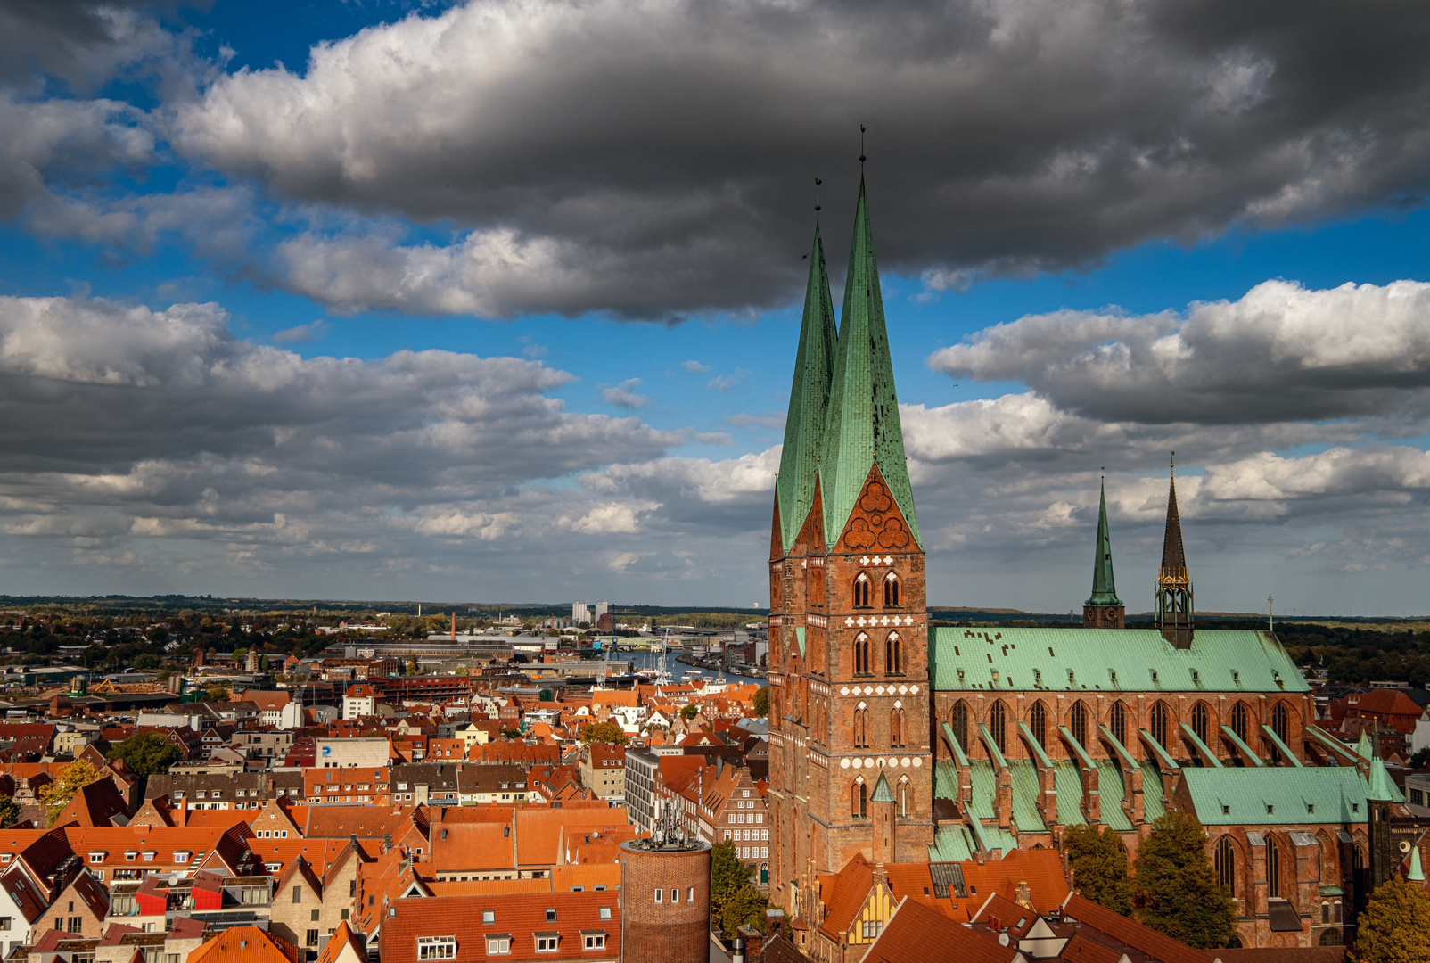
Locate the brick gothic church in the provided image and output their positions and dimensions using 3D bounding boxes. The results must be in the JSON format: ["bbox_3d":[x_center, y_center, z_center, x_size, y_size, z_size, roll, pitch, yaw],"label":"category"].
[{"bbox_3d":[65.986,12.576,249.772,103.000,122.000,50.000,1,-5,-7],"label":"brick gothic church"}]

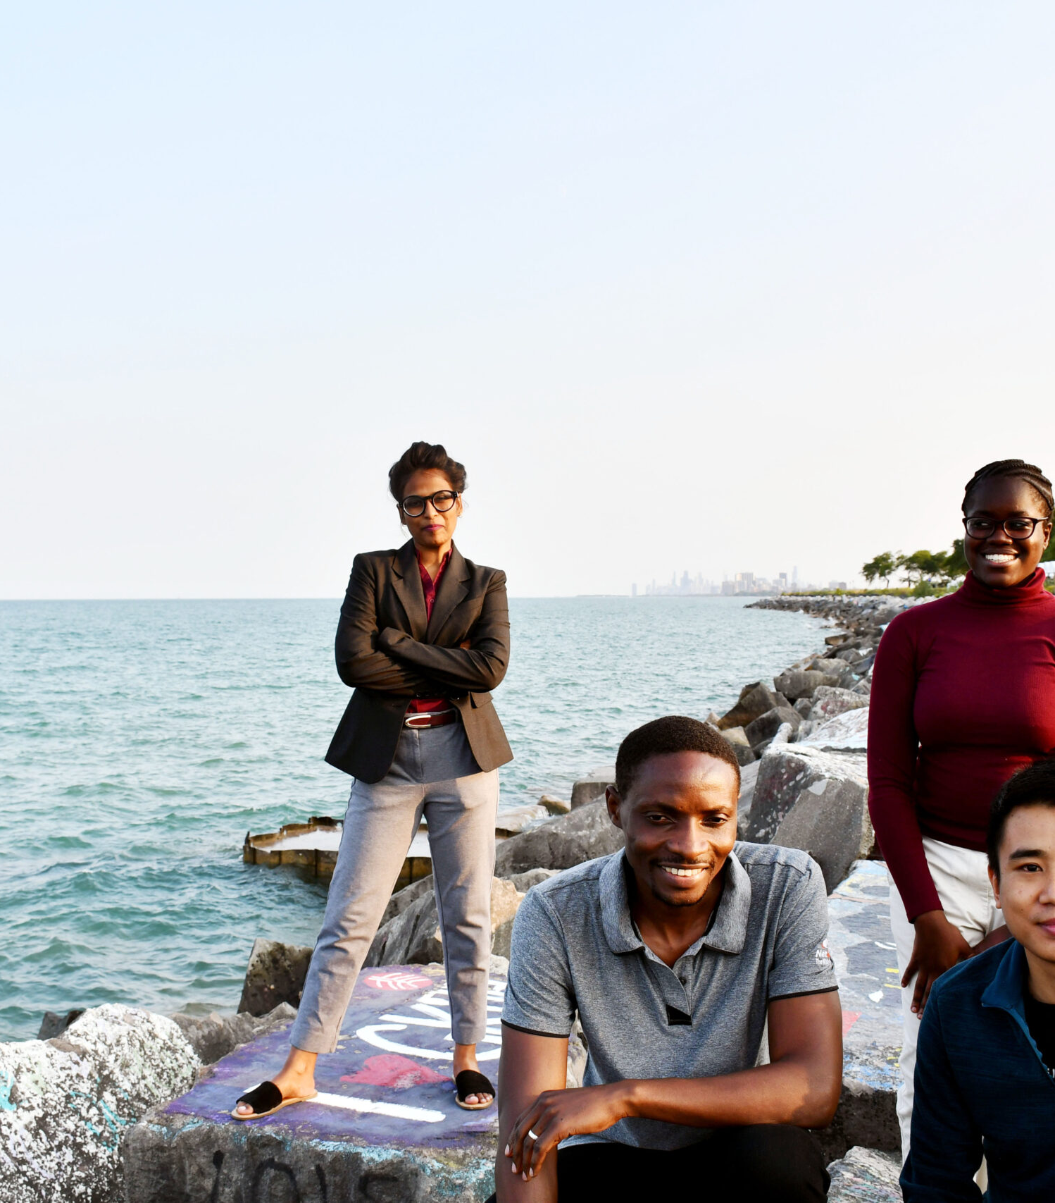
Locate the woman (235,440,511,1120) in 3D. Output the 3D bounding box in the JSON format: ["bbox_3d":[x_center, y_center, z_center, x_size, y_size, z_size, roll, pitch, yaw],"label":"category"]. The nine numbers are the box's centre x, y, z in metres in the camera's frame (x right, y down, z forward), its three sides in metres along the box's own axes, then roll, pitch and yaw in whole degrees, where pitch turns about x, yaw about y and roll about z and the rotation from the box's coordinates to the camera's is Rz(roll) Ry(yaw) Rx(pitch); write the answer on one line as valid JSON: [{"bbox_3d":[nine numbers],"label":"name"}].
[{"bbox_3d":[-0.360,0.400,3.250,0.640,1.600,0.420,0,0,-3],"label":"woman"}]

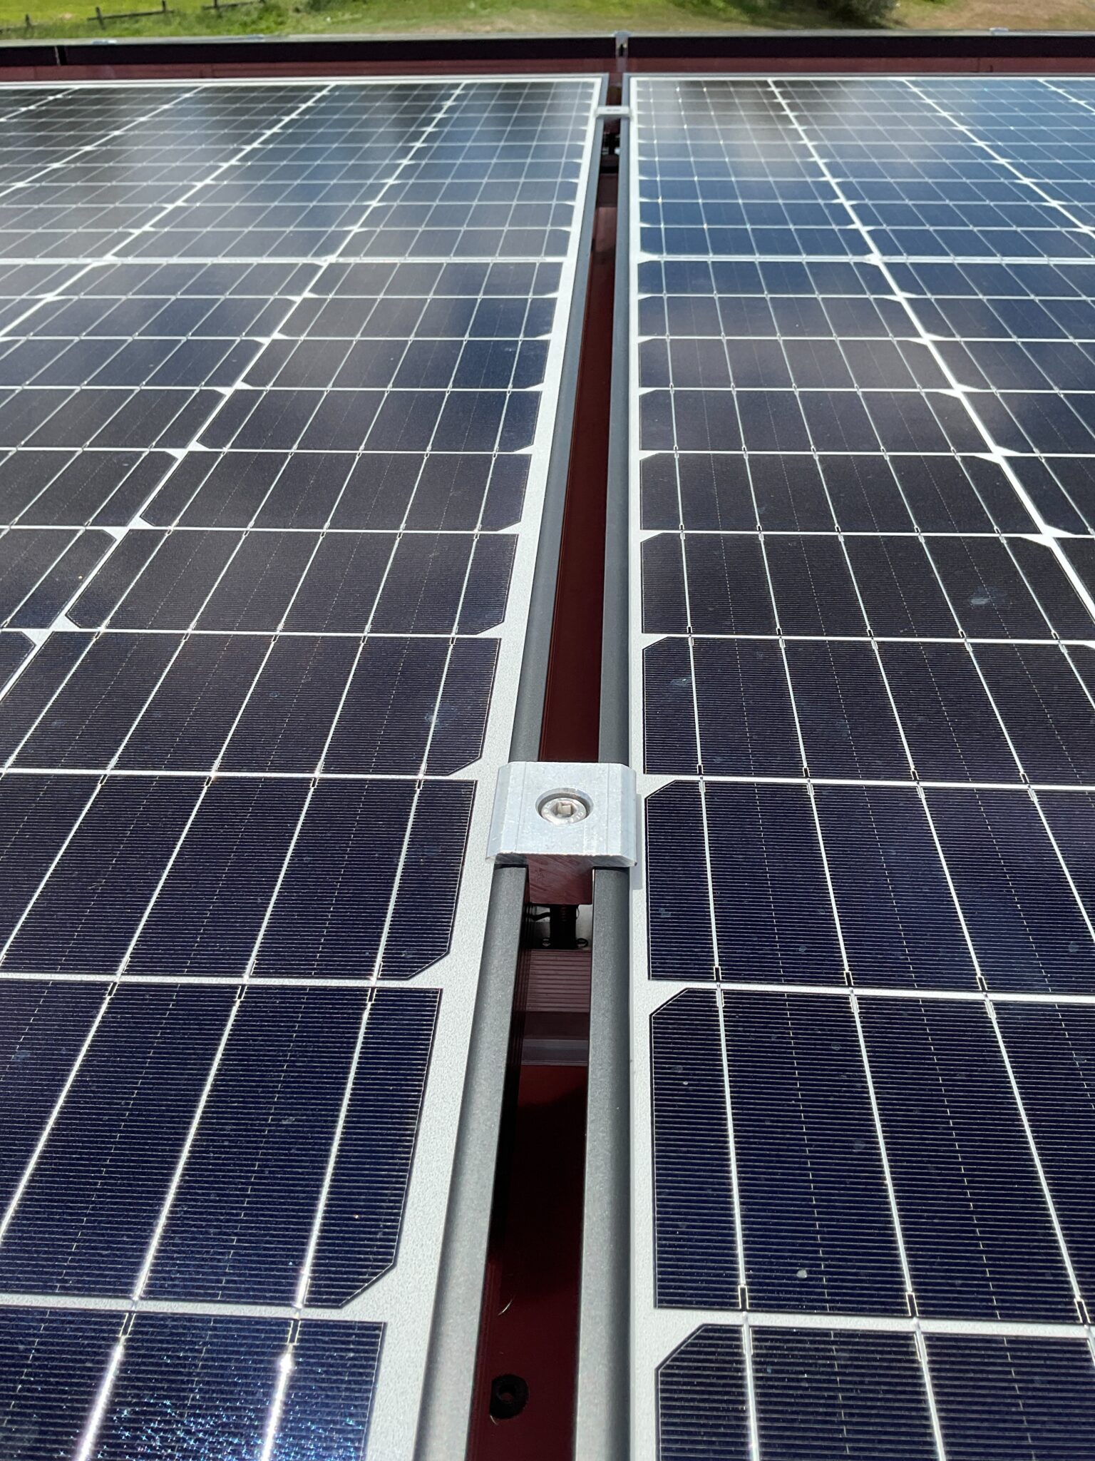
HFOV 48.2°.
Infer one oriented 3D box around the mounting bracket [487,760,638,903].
[{"bbox_3d":[0.005,0.028,0.343,0.040,0.018,0.040,1,35,3],"label":"mounting bracket"}]

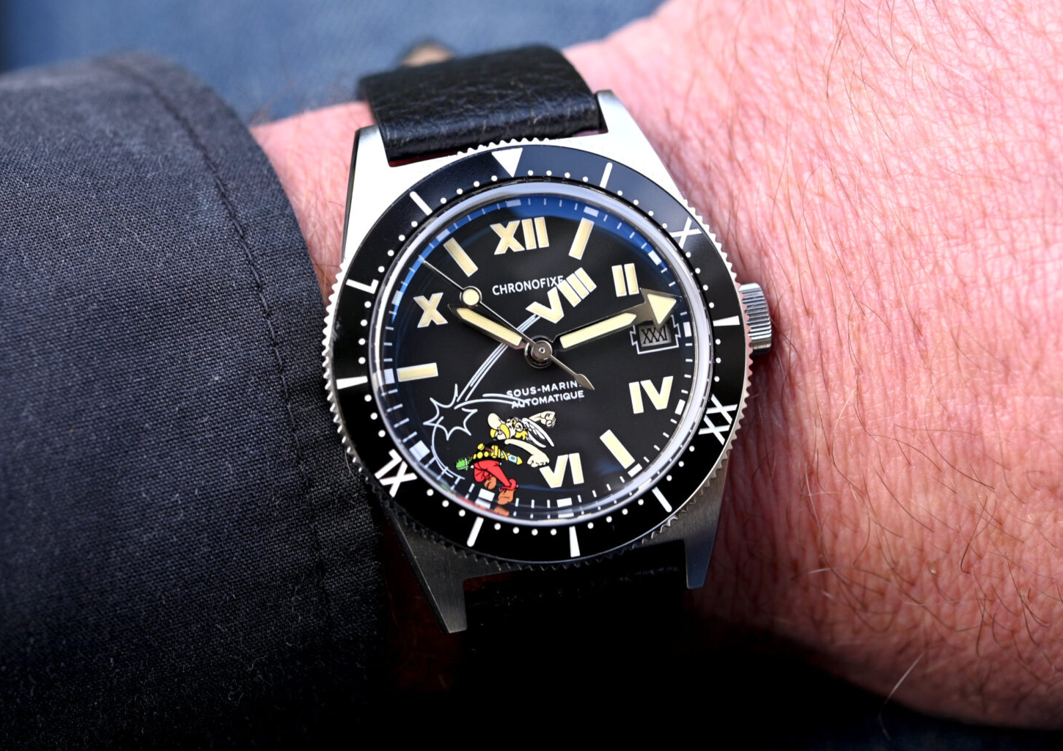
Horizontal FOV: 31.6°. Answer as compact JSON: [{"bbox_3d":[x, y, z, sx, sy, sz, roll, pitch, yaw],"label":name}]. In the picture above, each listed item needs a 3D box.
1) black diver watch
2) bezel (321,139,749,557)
[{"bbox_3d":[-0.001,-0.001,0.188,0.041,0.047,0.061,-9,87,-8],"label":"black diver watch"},{"bbox_3d":[0.001,-0.002,0.169,0.038,0.004,0.038,-9,87,-8],"label":"bezel"}]

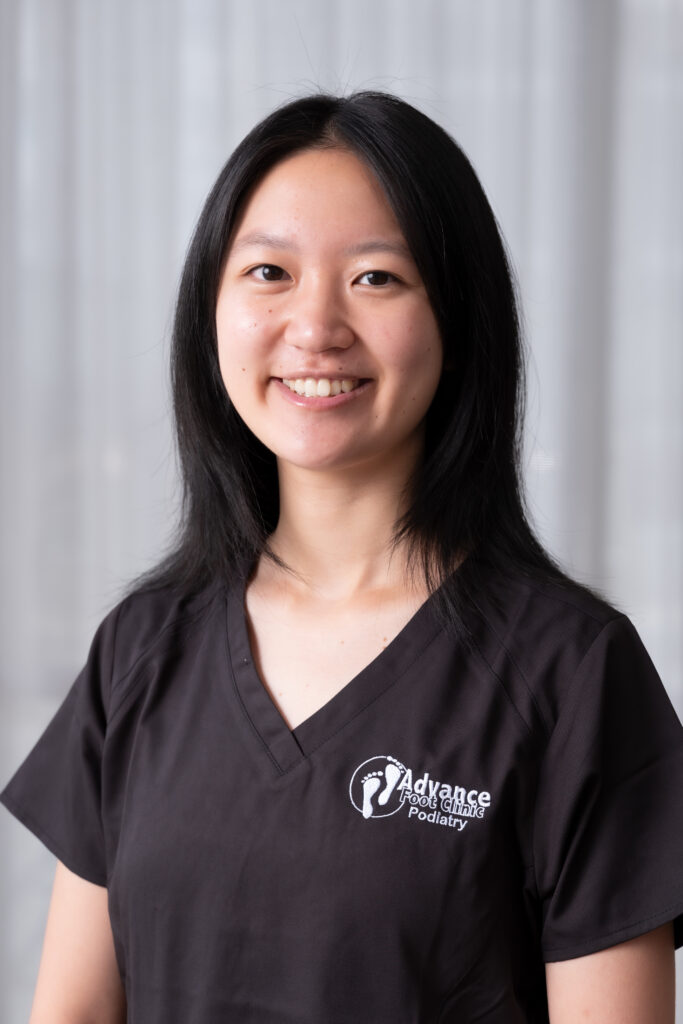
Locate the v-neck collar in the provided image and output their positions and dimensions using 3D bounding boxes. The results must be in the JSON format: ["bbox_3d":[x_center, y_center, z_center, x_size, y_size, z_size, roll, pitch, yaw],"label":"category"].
[{"bbox_3d":[-0.004,0.097,1.510,0.137,0.122,0.090,0,0,19],"label":"v-neck collar"}]

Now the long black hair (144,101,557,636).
[{"bbox_3d":[0.008,-0.091,1.530,0.250,0.320,0.220,2,0,12],"label":"long black hair"}]

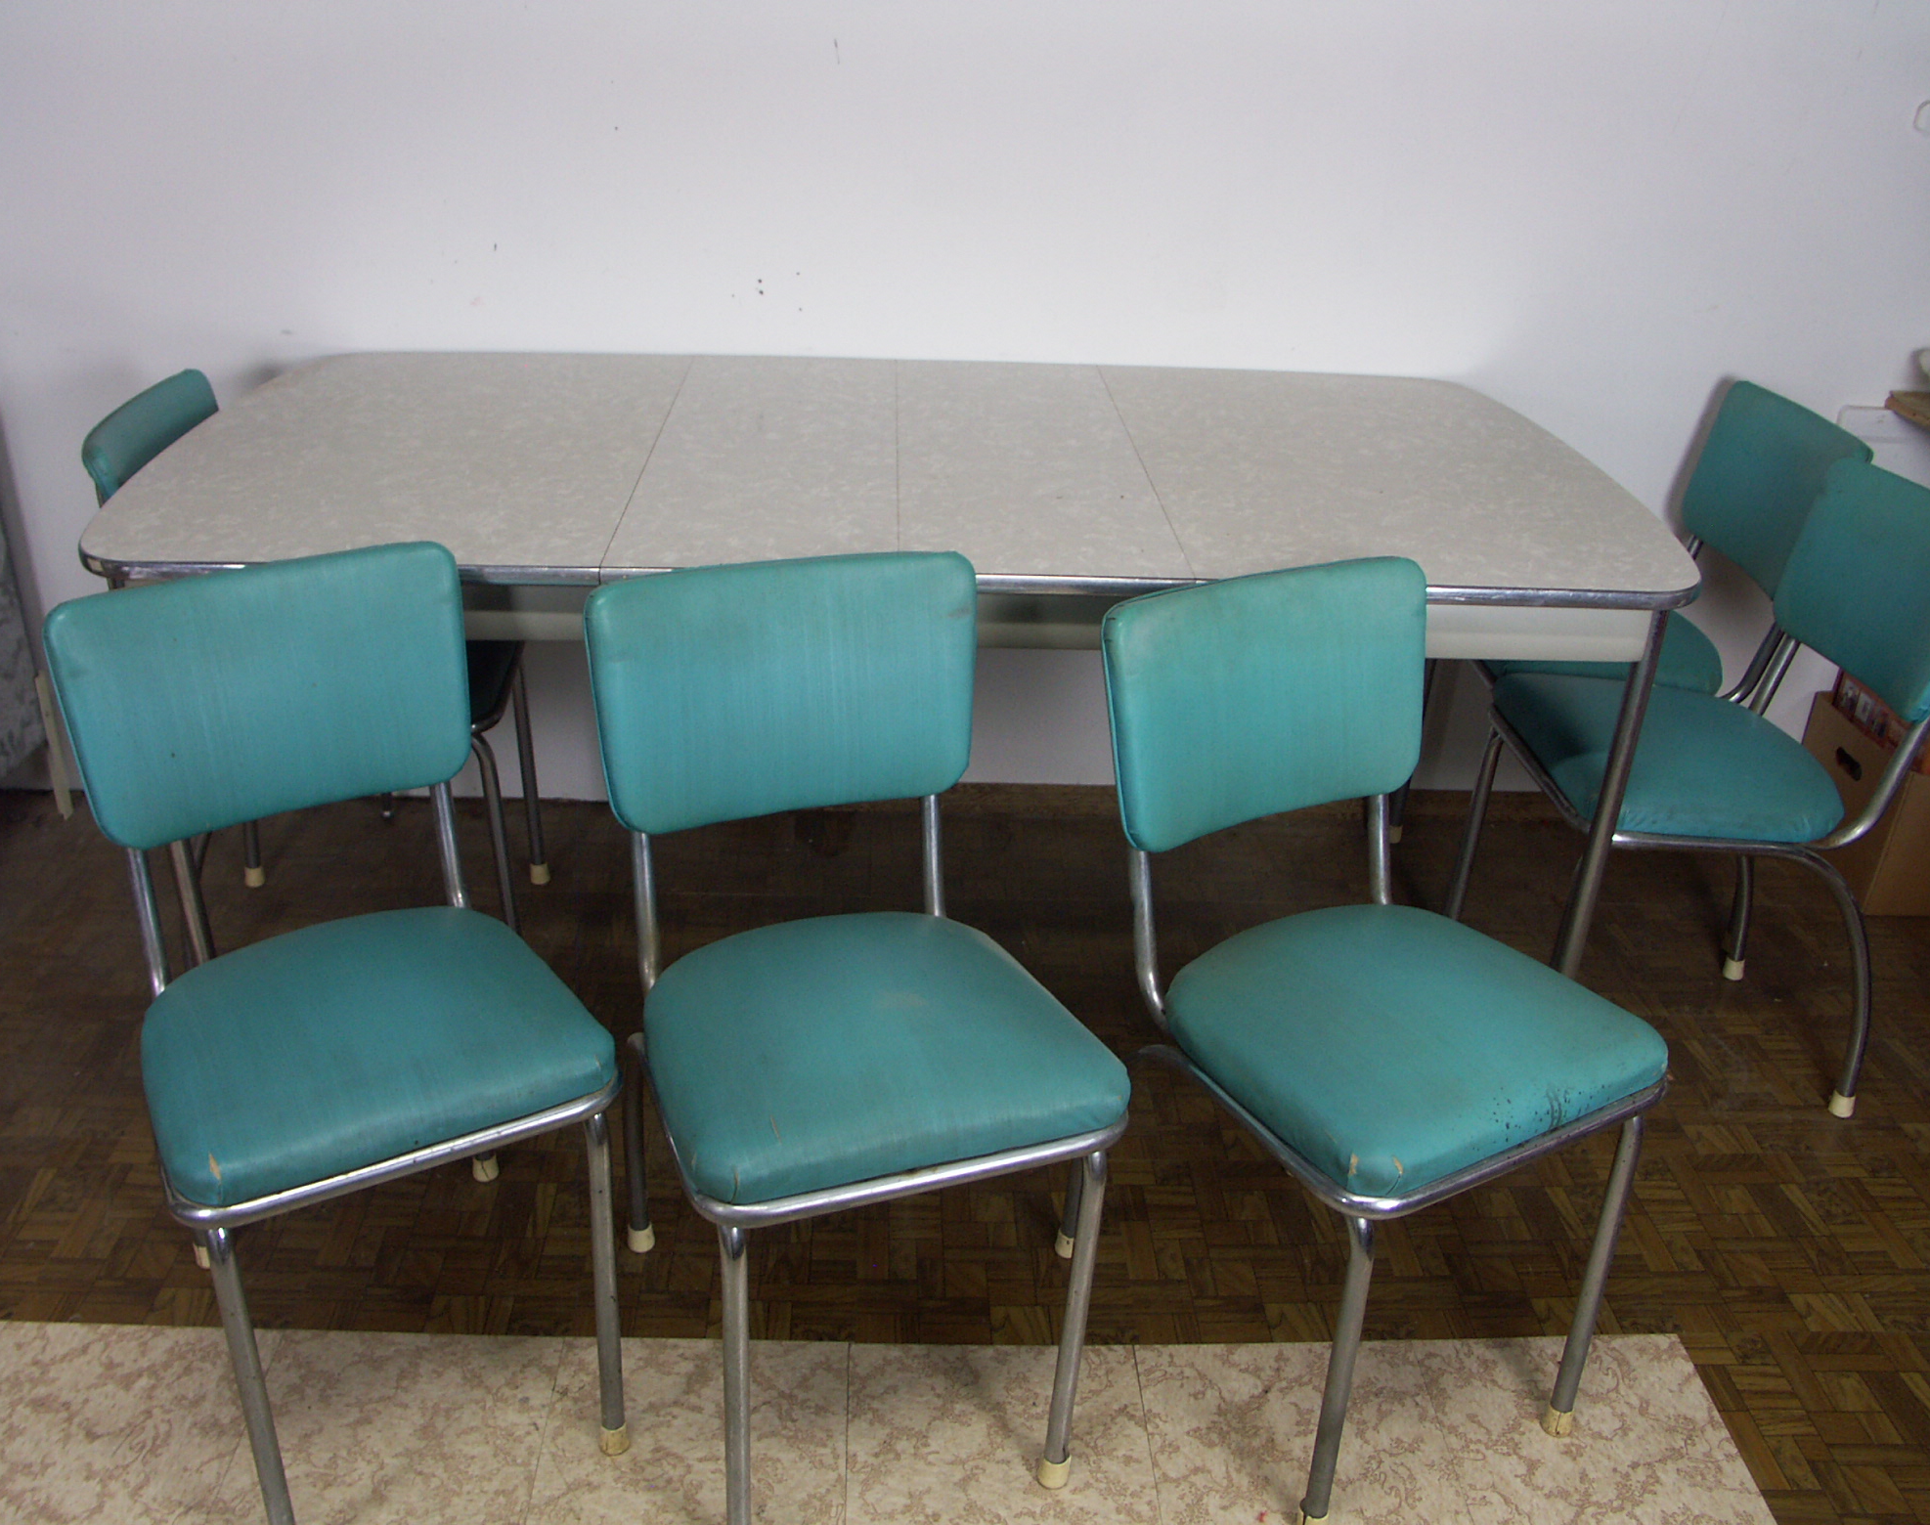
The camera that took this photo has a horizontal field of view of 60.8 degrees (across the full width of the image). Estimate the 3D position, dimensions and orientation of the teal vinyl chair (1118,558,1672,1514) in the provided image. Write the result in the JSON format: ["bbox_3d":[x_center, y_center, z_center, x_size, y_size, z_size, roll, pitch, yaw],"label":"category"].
[{"bbox_3d":[0.377,0.265,1.619,0.394,0.815,0.490,-11,29,-25],"label":"teal vinyl chair"}]

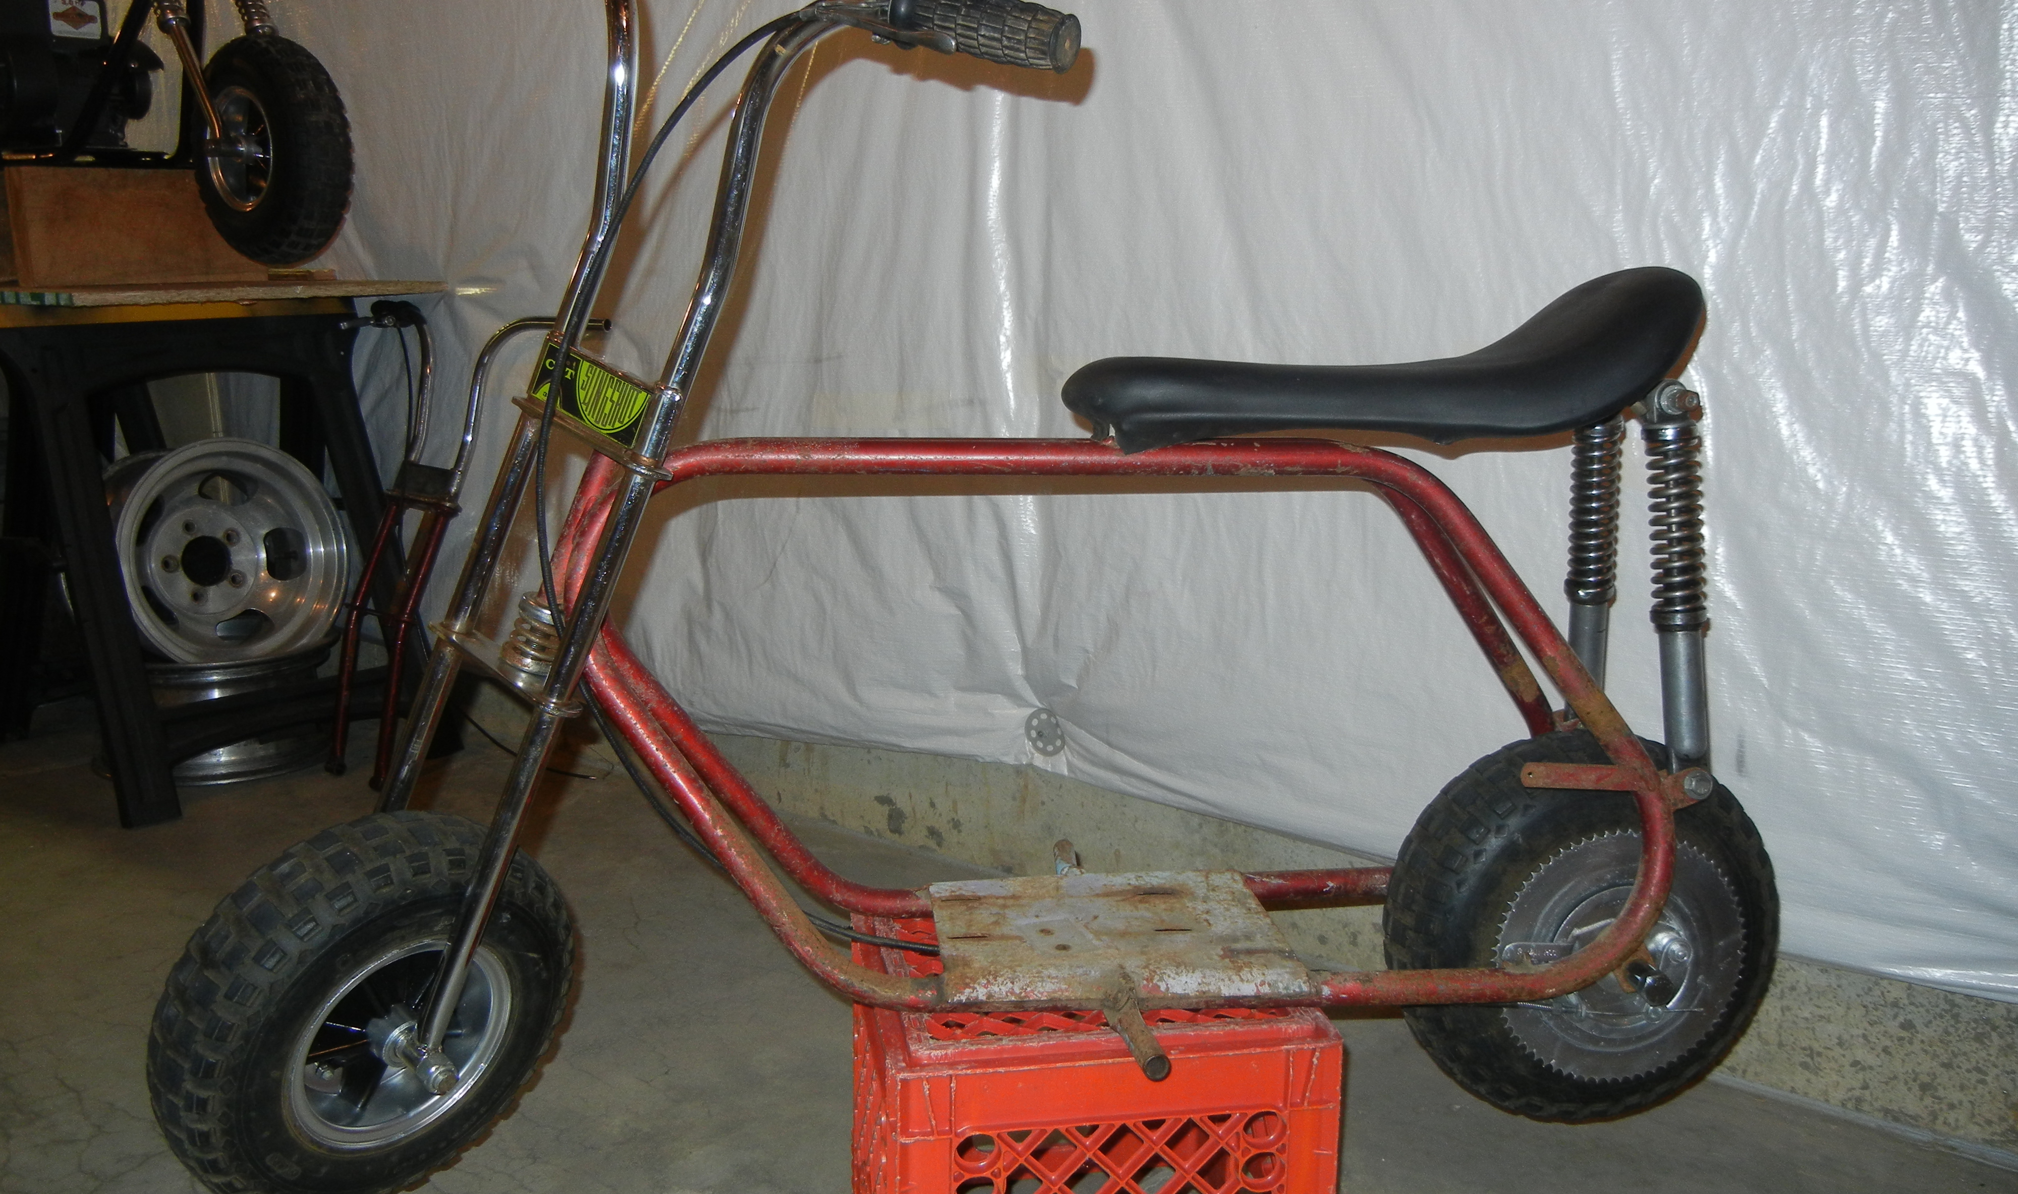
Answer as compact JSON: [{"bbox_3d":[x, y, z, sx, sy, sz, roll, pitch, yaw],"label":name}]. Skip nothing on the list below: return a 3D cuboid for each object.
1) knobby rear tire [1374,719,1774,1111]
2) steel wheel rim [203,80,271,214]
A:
[{"bbox_3d":[0.483,0.278,1.474,0.330,0.330,0.108,0,10,-7],"label":"knobby rear tire"},{"bbox_3d":[-1.097,-0.658,2.582,0.184,0.184,0.088,8,14,37],"label":"steel wheel rim"}]

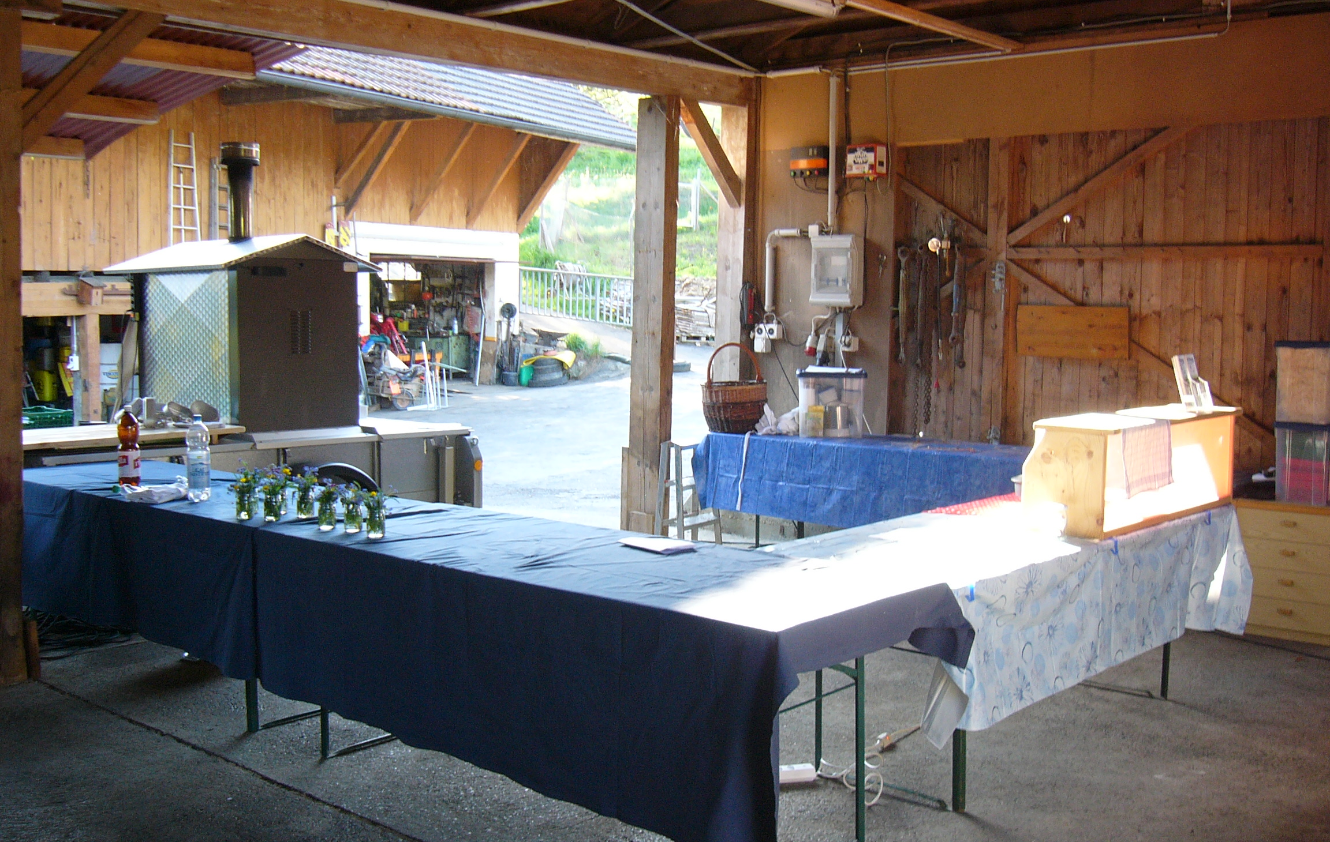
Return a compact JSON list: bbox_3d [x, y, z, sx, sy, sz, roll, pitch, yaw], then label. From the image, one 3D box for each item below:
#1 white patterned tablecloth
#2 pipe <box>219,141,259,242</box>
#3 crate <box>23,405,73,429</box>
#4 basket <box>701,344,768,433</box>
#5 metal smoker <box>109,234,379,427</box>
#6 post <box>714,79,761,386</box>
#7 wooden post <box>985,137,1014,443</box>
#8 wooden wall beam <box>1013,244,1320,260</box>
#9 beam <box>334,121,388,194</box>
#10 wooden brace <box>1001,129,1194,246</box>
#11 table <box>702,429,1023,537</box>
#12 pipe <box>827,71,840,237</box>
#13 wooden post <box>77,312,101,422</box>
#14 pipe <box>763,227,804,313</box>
[{"bbox_3d":[1.360,0.619,5.133,0.940,0.470,2.580,5,5,39],"label":"white patterned tablecloth"},{"bbox_3d":[-2.465,-1.332,7.800,0.225,0.580,0.225,5,7,42],"label":"pipe"},{"bbox_3d":[-7.730,-0.033,16.800,0.400,0.300,0.600,4,6,29],"label":"crate"},{"bbox_3d":[0.482,-0.226,9.088,0.440,0.610,0.410,1,4,3],"label":"basket"},{"bbox_3d":[-2.620,-0.555,8.310,1.350,1.140,1.060,5,5,39],"label":"metal smoker"},{"bbox_3d":[0.489,-0.668,8.902,0.200,2.820,0.180,5,7,42],"label":"post"},{"bbox_3d":[1.909,-0.369,7.702,0.135,2.450,0.100,5,7,42],"label":"wooden post"},{"bbox_3d":[2.945,-1.016,8.056,1.870,0.080,0.040,5,5,39],"label":"wooden wall beam"},{"bbox_3d":[-4.720,-4.123,20.956,1.334,0.140,0.130,-47,-17,24],"label":"beam"},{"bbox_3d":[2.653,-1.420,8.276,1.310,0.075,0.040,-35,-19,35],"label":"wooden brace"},{"bbox_3d":[1.431,0.528,8.616,2.260,0.785,0.840,5,5,39],"label":"table"},{"bbox_3d":[1.147,-1.847,9.226,0.048,1.060,0.050,5,5,39],"label":"pipe"},{"bbox_3d":[-7.470,-0.603,17.392,0.210,1.620,0.210,4,6,29],"label":"wooden post"},{"bbox_3d":[0.837,-1.058,9.527,0.330,0.590,0.060,5,5,39],"label":"pipe"}]

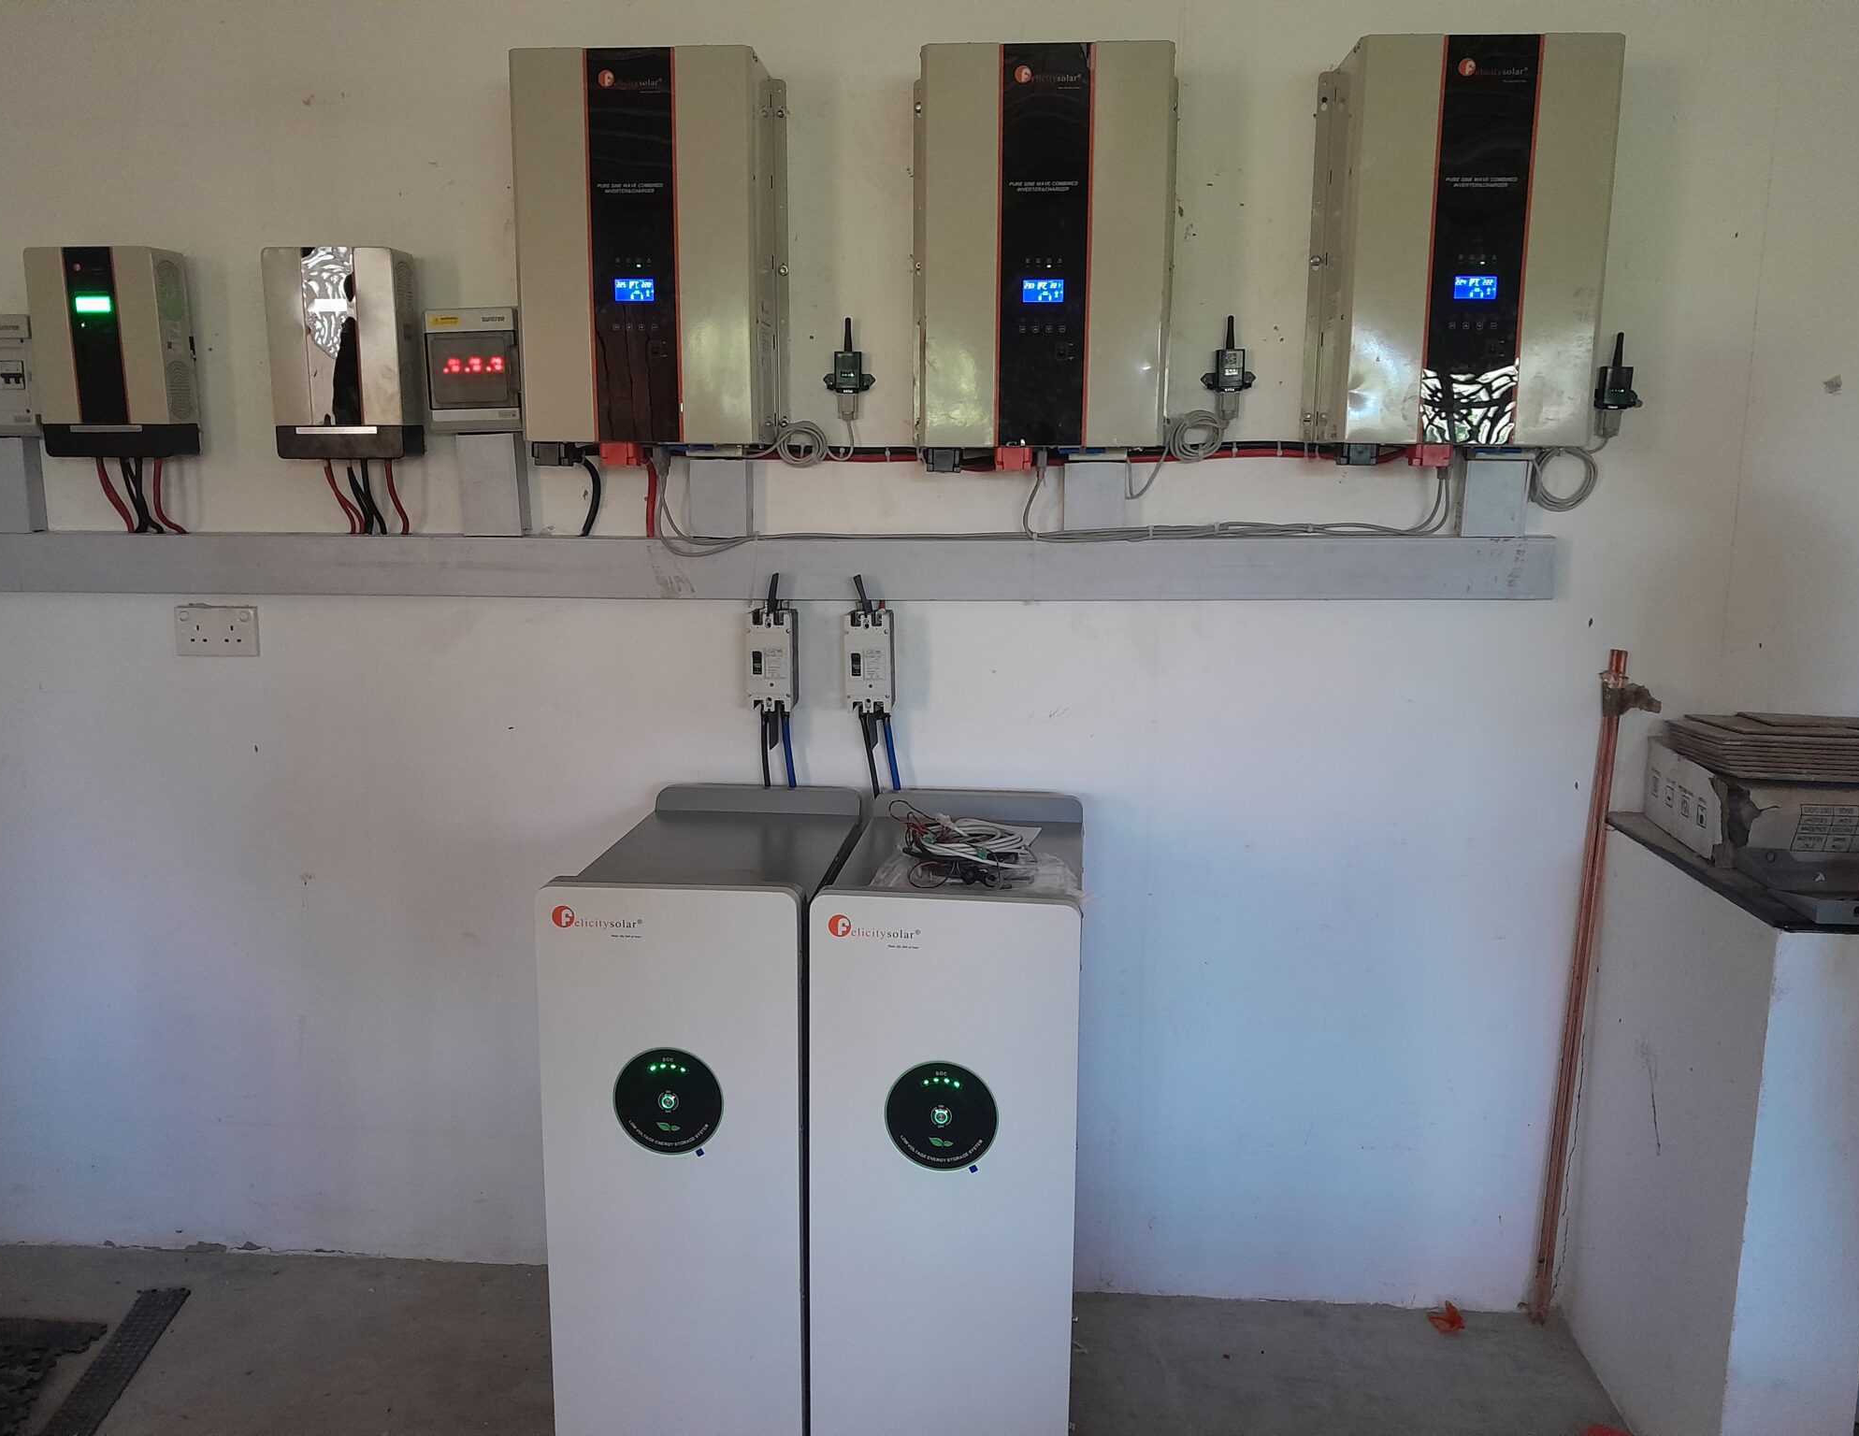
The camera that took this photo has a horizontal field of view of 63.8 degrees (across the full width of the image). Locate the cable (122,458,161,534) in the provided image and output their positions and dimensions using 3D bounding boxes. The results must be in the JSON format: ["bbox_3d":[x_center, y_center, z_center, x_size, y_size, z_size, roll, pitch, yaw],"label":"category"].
[{"bbox_3d":[-1.332,-0.375,2.523,0.057,0.123,0.040,1,10,3],"label":"cable"}]

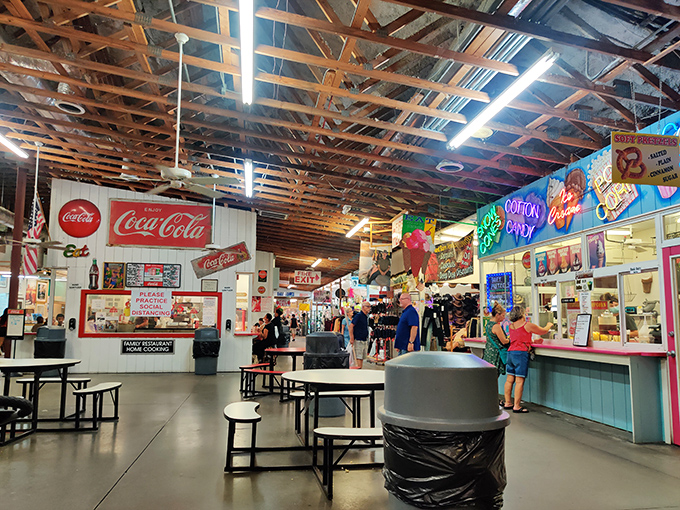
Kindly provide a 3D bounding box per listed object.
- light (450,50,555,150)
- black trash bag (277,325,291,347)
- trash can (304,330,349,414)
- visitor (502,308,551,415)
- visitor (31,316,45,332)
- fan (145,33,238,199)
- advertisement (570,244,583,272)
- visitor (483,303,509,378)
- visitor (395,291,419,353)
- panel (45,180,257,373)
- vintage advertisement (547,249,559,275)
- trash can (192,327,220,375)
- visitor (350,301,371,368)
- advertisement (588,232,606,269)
[{"bbox_3d":[1.612,-1.520,5.647,0.120,0.100,2.440,2,-7,-9],"label":"light"},{"bbox_3d":[-2.259,3.344,20.966,0.600,1.000,0.600,2,-7,-13],"label":"black trash bag"},{"bbox_3d":[-0.159,1.563,7.029,0.590,1.060,0.590,1,-7,0],"label":"trash can"},{"bbox_3d":[2.773,1.529,7.990,0.600,1.520,0.500,6,-9,-37],"label":"visitor"},{"bbox_3d":[-7.559,2.227,13.319,0.500,1.310,0.600,-2,-8,20],"label":"visitor"},{"bbox_3d":[-1.674,-1.534,5.555,1.340,1.690,1.340,2,-7,-13],"label":"fan"},{"bbox_3d":[3.221,0.044,7.224,0.020,0.358,0.255,2,-7,-9],"label":"advertisement"},{"bbox_3d":[2.428,1.537,8.307,0.360,1.580,0.460,5,-8,-32],"label":"visitor"},{"bbox_3d":[1.217,1.586,9.577,0.430,1.780,0.580,2,-7,-11],"label":"visitor"},{"bbox_3d":[-4.269,0.509,12.080,4.563,4.276,0.100,2,-7,-9],"label":"panel"},{"bbox_3d":[3.126,0.117,7.797,0.020,0.363,0.285,2,-7,-9],"label":"vintage advertisement"},{"bbox_3d":[-3.285,2.363,13.133,0.620,1.050,0.620,2,-7,-13],"label":"trash can"},{"bbox_3d":[0.465,1.928,12.083,0.400,1.710,0.520,-4,-8,30],"label":"visitor"},{"bbox_3d":[3.294,-0.053,6.794,0.020,0.453,0.335,2,-7,-9],"label":"advertisement"}]

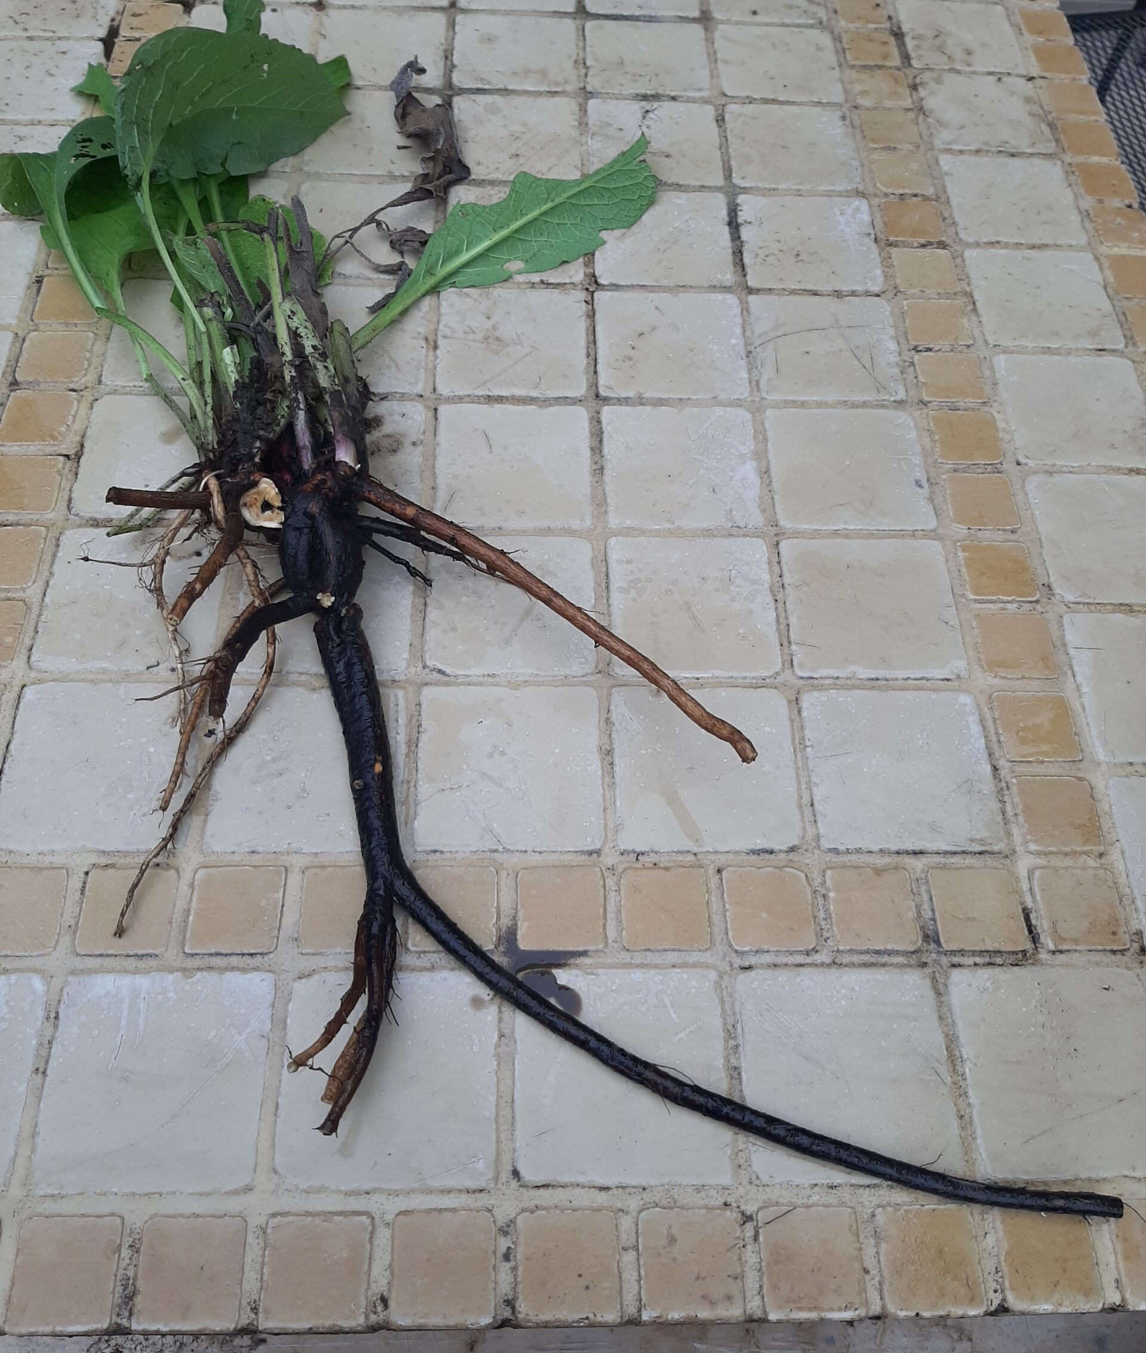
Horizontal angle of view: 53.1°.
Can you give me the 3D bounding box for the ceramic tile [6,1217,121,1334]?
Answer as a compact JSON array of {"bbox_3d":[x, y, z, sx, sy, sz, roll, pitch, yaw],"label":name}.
[{"bbox_3d":[-0.225,0.267,0.513,0.045,0.010,0.045,0,61,-3],"label":"ceramic tile"}]

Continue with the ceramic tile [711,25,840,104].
[{"bbox_3d":[0.172,-0.509,0.962,0.101,0.010,0.099,0,61,-2],"label":"ceramic tile"}]

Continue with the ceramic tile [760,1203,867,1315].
[{"bbox_3d":[0.108,0.266,0.522,0.045,0.009,0.045,0,61,-3],"label":"ceramic tile"}]

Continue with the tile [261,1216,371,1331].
[{"bbox_3d":[-0.115,0.269,0.518,0.047,0.010,0.046,0,61,-2],"label":"tile"}]

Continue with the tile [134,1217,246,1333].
[{"bbox_3d":[-0.168,0.265,0.508,0.046,0.009,0.045,0,61,-3],"label":"tile"}]

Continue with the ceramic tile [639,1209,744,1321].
[{"bbox_3d":[0.053,0.266,0.519,0.046,0.009,0.045,0,61,-3],"label":"ceramic tile"}]

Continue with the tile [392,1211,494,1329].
[{"bbox_3d":[-0.058,0.264,0.512,0.046,0.010,0.046,1,61,-3],"label":"tile"}]

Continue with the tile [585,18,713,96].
[{"bbox_3d":[0.061,-0.506,0.948,0.100,0.010,0.100,1,61,-3],"label":"tile"}]

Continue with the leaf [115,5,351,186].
[{"bbox_3d":[-0.236,-0.396,0.794,0.153,0.035,0.135,0,86,-3],"label":"leaf"}]

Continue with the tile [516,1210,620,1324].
[{"bbox_3d":[-0.002,0.265,0.516,0.045,0.009,0.045,0,61,-3],"label":"tile"}]

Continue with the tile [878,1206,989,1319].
[{"bbox_3d":[0.161,0.267,0.524,0.046,0.010,0.046,1,61,-3],"label":"tile"}]

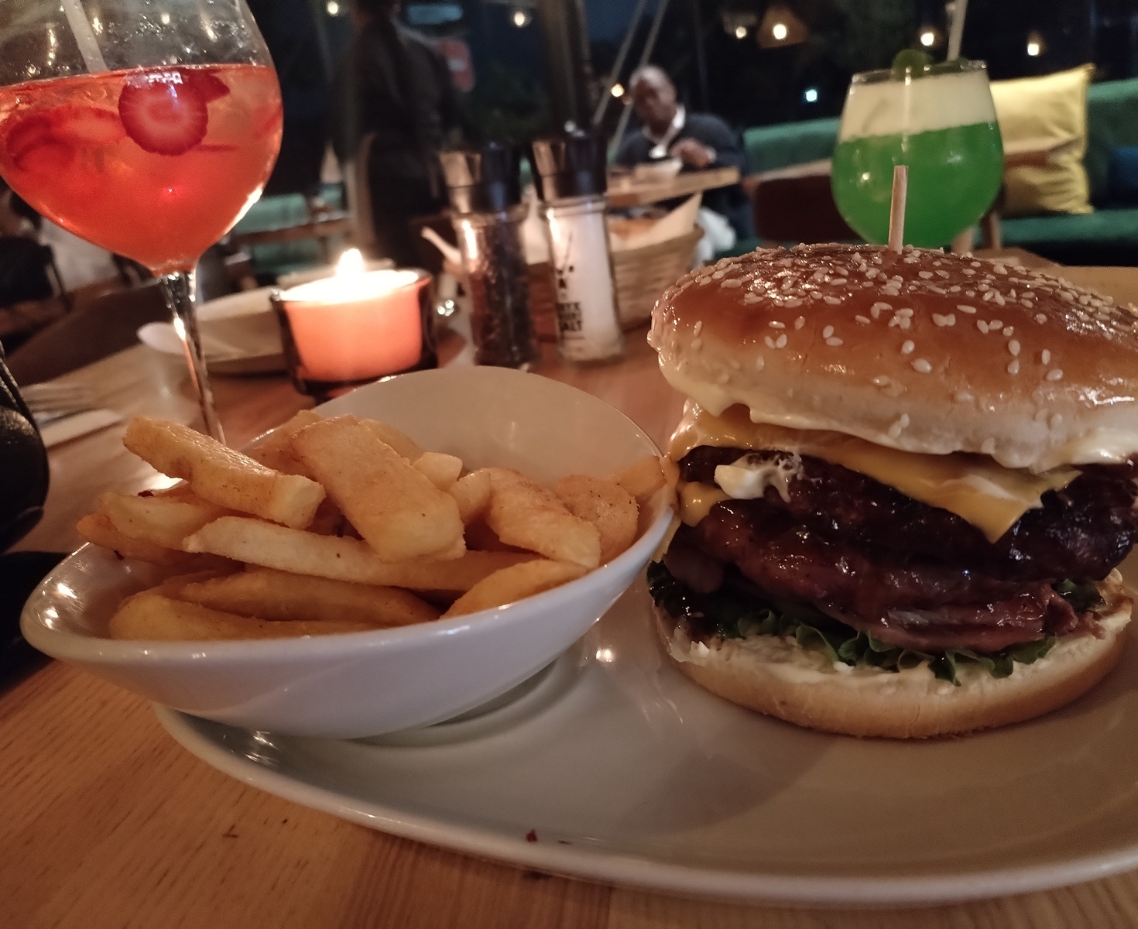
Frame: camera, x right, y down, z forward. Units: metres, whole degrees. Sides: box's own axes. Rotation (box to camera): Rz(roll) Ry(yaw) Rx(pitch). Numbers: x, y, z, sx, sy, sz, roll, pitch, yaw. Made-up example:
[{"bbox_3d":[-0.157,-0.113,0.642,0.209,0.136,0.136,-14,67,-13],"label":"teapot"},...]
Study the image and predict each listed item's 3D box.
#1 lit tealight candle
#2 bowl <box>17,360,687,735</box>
[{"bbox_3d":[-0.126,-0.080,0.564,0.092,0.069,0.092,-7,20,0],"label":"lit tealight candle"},{"bbox_3d":[-0.050,0.022,0.260,0.153,0.060,0.157,-7,20,0],"label":"bowl"}]

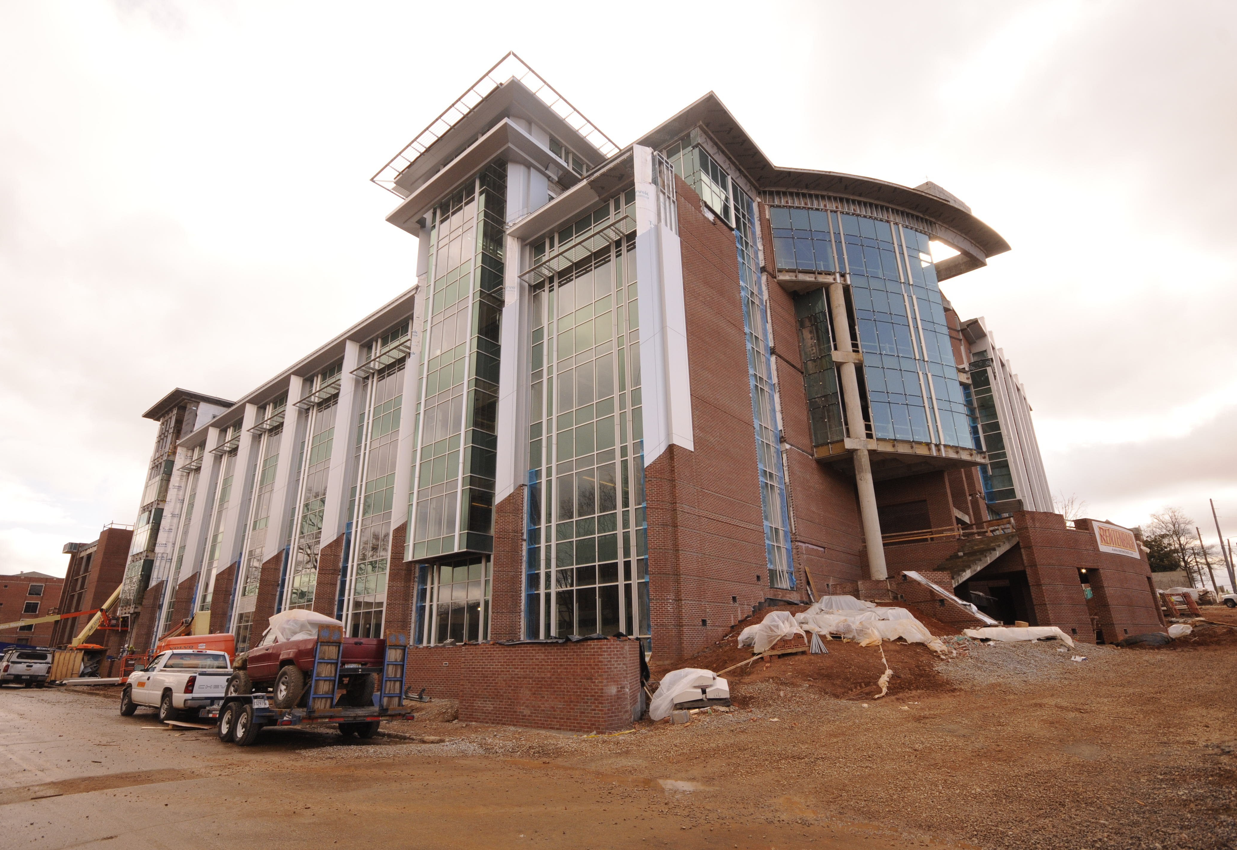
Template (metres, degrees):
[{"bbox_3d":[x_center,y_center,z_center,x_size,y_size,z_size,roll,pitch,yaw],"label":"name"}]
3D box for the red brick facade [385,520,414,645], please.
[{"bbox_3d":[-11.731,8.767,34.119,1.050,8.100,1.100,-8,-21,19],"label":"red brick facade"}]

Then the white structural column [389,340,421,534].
[{"bbox_3d":[-12.306,-0.684,38.363,1.144,14.228,1.343,-17,-24,38],"label":"white structural column"}]

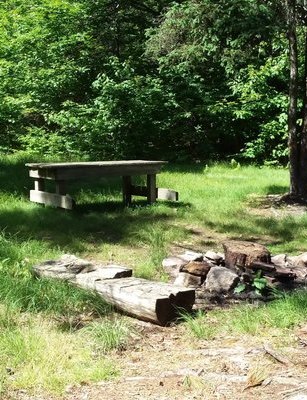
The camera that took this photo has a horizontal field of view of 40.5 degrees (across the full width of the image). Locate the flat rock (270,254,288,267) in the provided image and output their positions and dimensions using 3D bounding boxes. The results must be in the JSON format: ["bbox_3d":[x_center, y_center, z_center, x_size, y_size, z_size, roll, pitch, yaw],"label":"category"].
[{"bbox_3d":[1.261,0.629,4.244,0.150,0.130,0.140,-1,7,-10],"label":"flat rock"}]

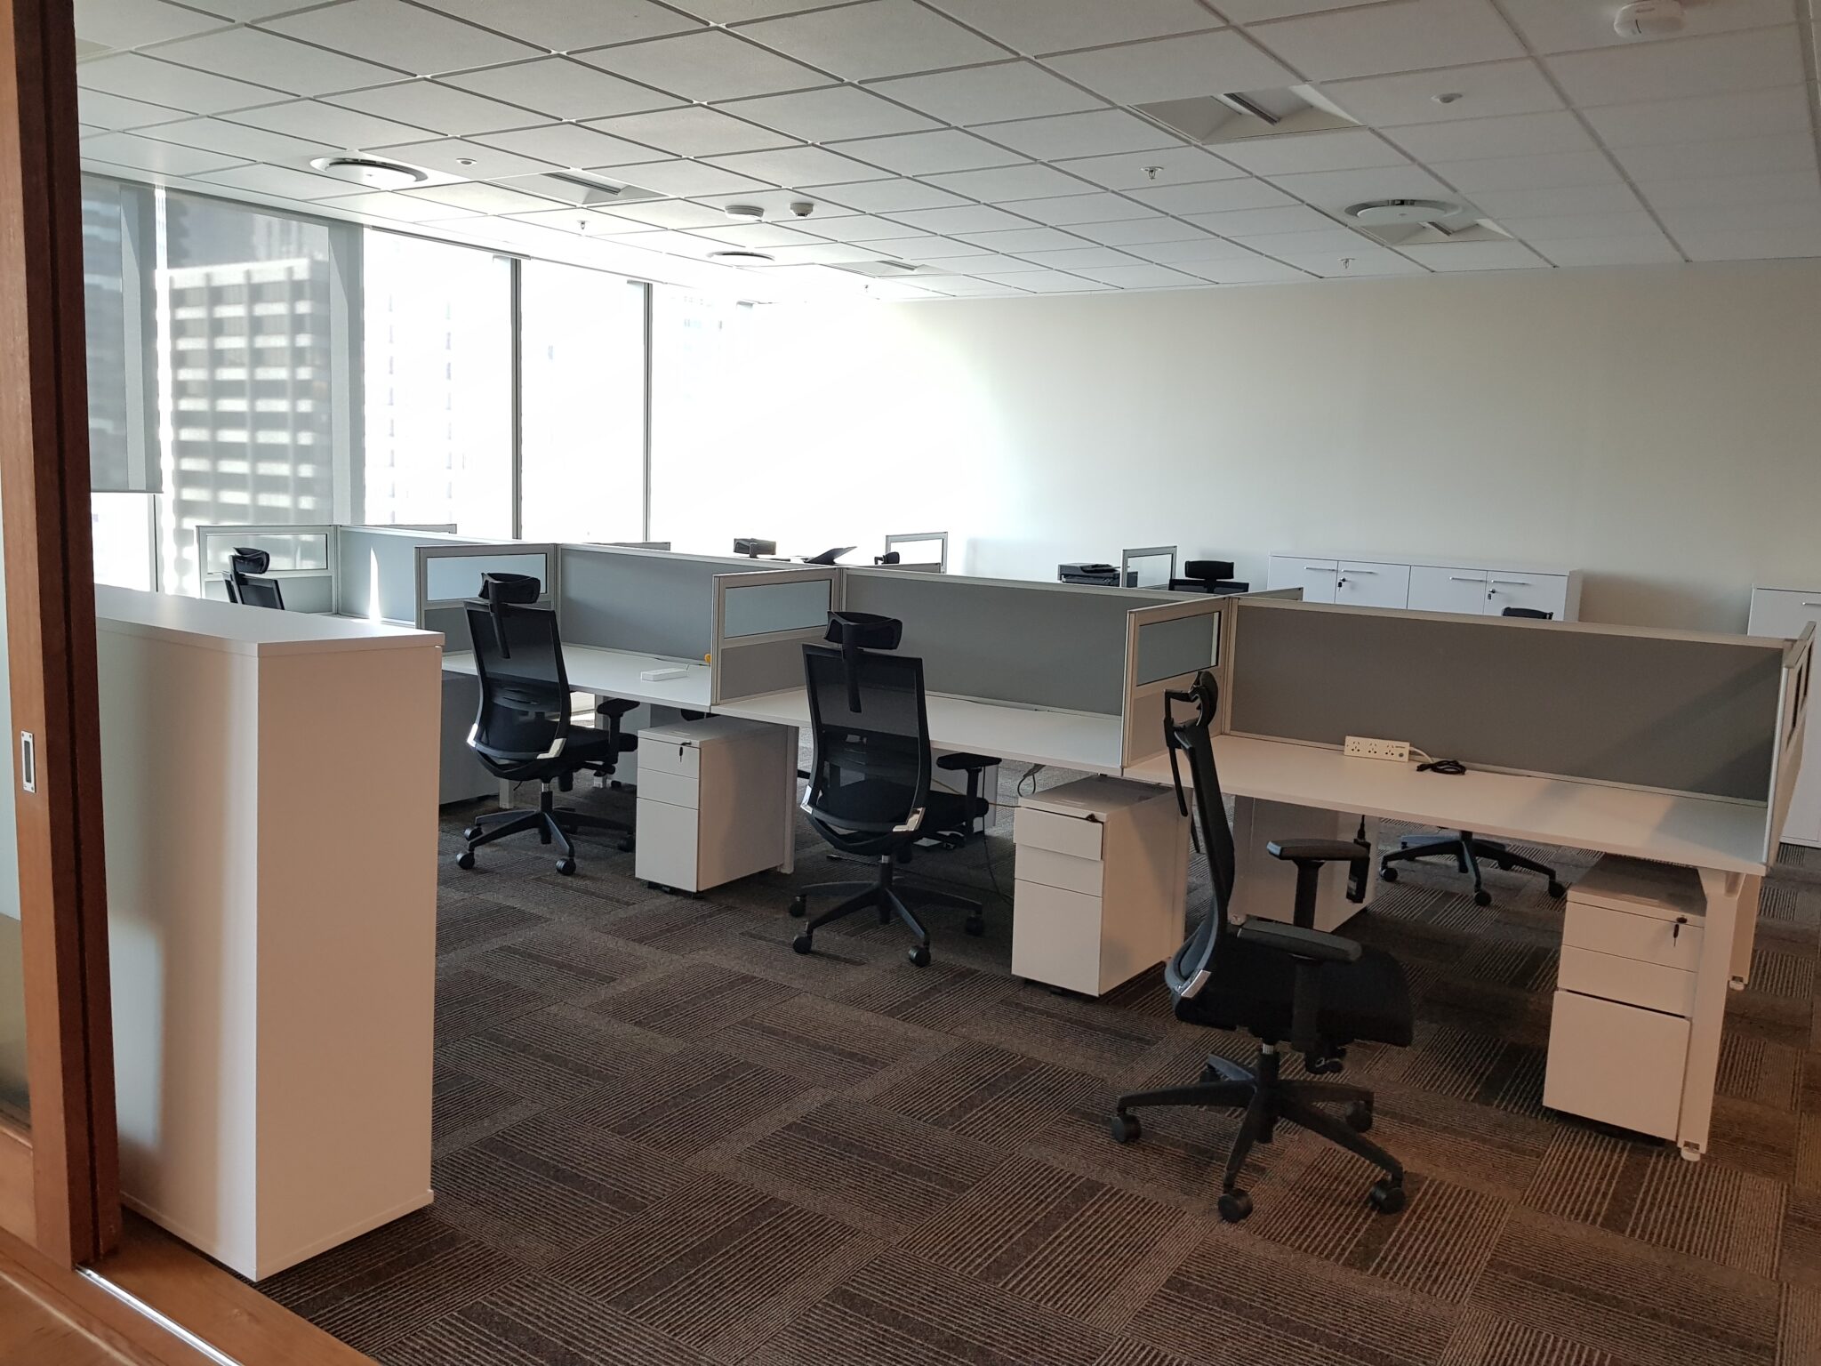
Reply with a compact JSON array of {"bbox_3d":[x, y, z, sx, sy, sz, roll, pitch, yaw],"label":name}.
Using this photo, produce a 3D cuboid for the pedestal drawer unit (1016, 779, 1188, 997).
[{"bbox_3d":[0.596,0.642,4.363,0.308,0.605,0.488,9,11,35],"label":"pedestal drawer unit"}]

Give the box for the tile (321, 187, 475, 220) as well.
[{"bbox_3d":[-2.459,-2.303,6.606,0.590,0.020,0.590,8,11,33],"label":"tile"}]

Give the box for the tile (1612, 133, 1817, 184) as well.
[{"bbox_3d":[2.694,-1.744,4.582,0.600,0.020,0.600,8,10,34],"label":"tile"}]

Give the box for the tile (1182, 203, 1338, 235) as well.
[{"bbox_3d":[1.562,-2.062,6.151,0.595,0.020,0.595,8,11,33],"label":"tile"}]

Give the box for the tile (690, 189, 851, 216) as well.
[{"bbox_3d":[-0.599,-2.132,6.092,0.600,0.020,0.600,8,11,33],"label":"tile"}]

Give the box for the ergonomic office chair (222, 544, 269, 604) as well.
[{"bbox_3d":[-2.745,-0.058,6.181,0.660,1.130,0.660,9,11,34],"label":"ergonomic office chair"}]

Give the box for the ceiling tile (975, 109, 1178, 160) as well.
[{"bbox_3d":[0.572,-1.881,4.686,0.590,0.020,0.590,8,11,33],"label":"ceiling tile"}]

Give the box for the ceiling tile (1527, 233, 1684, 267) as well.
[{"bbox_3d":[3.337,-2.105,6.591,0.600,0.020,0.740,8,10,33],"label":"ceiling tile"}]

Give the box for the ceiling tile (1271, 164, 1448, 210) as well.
[{"bbox_3d":[1.713,-1.906,5.251,0.600,0.020,0.600,8,11,33],"label":"ceiling tile"}]

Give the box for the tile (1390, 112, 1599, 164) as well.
[{"bbox_3d":[1.905,-1.799,4.511,0.590,0.020,0.590,8,10,33],"label":"tile"}]

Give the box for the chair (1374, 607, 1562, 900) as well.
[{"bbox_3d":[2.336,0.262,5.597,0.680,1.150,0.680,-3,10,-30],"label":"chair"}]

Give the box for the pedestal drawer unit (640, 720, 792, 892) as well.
[{"bbox_3d":[-0.743,0.458,5.126,0.303,0.590,0.478,8,11,33],"label":"pedestal drawer unit"}]

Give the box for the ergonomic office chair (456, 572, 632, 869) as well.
[{"bbox_3d":[-1.494,0.123,5.502,0.680,1.150,0.680,9,11,40],"label":"ergonomic office chair"}]

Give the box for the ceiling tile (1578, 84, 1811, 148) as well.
[{"bbox_3d":[2.398,-1.724,4.185,0.595,0.020,0.595,8,11,33],"label":"ceiling tile"}]

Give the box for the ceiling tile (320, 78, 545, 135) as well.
[{"bbox_3d":[-1.594,-1.952,4.645,0.595,0.020,0.595,8,11,33],"label":"ceiling tile"}]

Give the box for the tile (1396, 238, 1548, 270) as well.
[{"bbox_3d":[2.847,-2.169,6.933,0.590,0.020,0.930,8,11,33],"label":"tile"}]

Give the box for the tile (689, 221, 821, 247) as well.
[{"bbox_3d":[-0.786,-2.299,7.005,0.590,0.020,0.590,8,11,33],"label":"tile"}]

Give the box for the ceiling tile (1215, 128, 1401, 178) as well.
[{"bbox_3d":[1.403,-1.880,4.835,0.590,0.020,0.590,8,11,33],"label":"ceiling tile"}]

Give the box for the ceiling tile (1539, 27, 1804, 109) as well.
[{"bbox_3d":[2.043,-1.637,3.627,0.600,0.020,0.600,8,11,33],"label":"ceiling tile"}]

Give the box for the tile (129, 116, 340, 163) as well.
[{"bbox_3d":[-2.588,-2.086,5.278,0.590,0.020,0.590,8,10,33],"label":"tile"}]

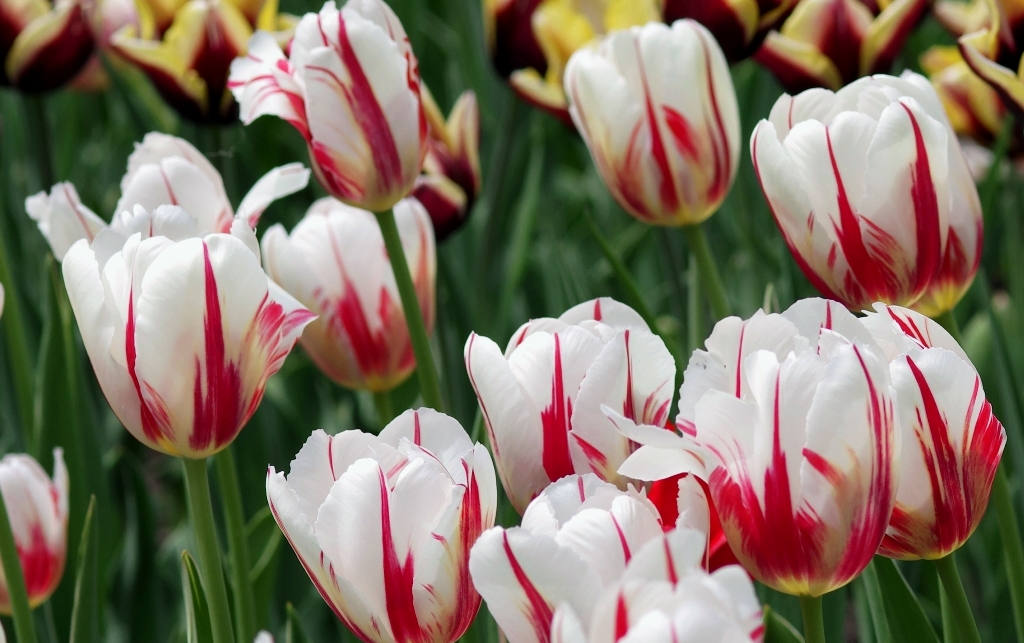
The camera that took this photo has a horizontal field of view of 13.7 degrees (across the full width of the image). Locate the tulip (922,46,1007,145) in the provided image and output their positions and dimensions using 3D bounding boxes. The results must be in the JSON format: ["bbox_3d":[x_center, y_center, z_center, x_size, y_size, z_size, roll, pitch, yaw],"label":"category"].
[{"bbox_3d":[0.218,-0.107,2.050,0.050,0.053,0.050,0,17,0],"label":"tulip"}]

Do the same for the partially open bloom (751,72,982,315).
[{"bbox_3d":[0.115,-0.040,1.380,0.071,0.072,0.069,-12,17,0],"label":"partially open bloom"}]

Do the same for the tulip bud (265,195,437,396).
[{"bbox_3d":[-0.061,-0.009,1.600,0.065,0.067,0.063,-6,17,0],"label":"tulip bud"}]

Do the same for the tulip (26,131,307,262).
[{"bbox_3d":[-0.124,-0.025,1.550,0.098,0.075,0.085,-6,17,0],"label":"tulip"}]

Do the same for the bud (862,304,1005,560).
[{"bbox_3d":[0.135,0.037,1.380,0.054,0.073,0.056,-9,17,0],"label":"bud"}]

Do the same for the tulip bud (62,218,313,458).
[{"bbox_3d":[-0.103,0.005,1.350,0.076,0.069,0.068,-5,17,0],"label":"tulip bud"}]

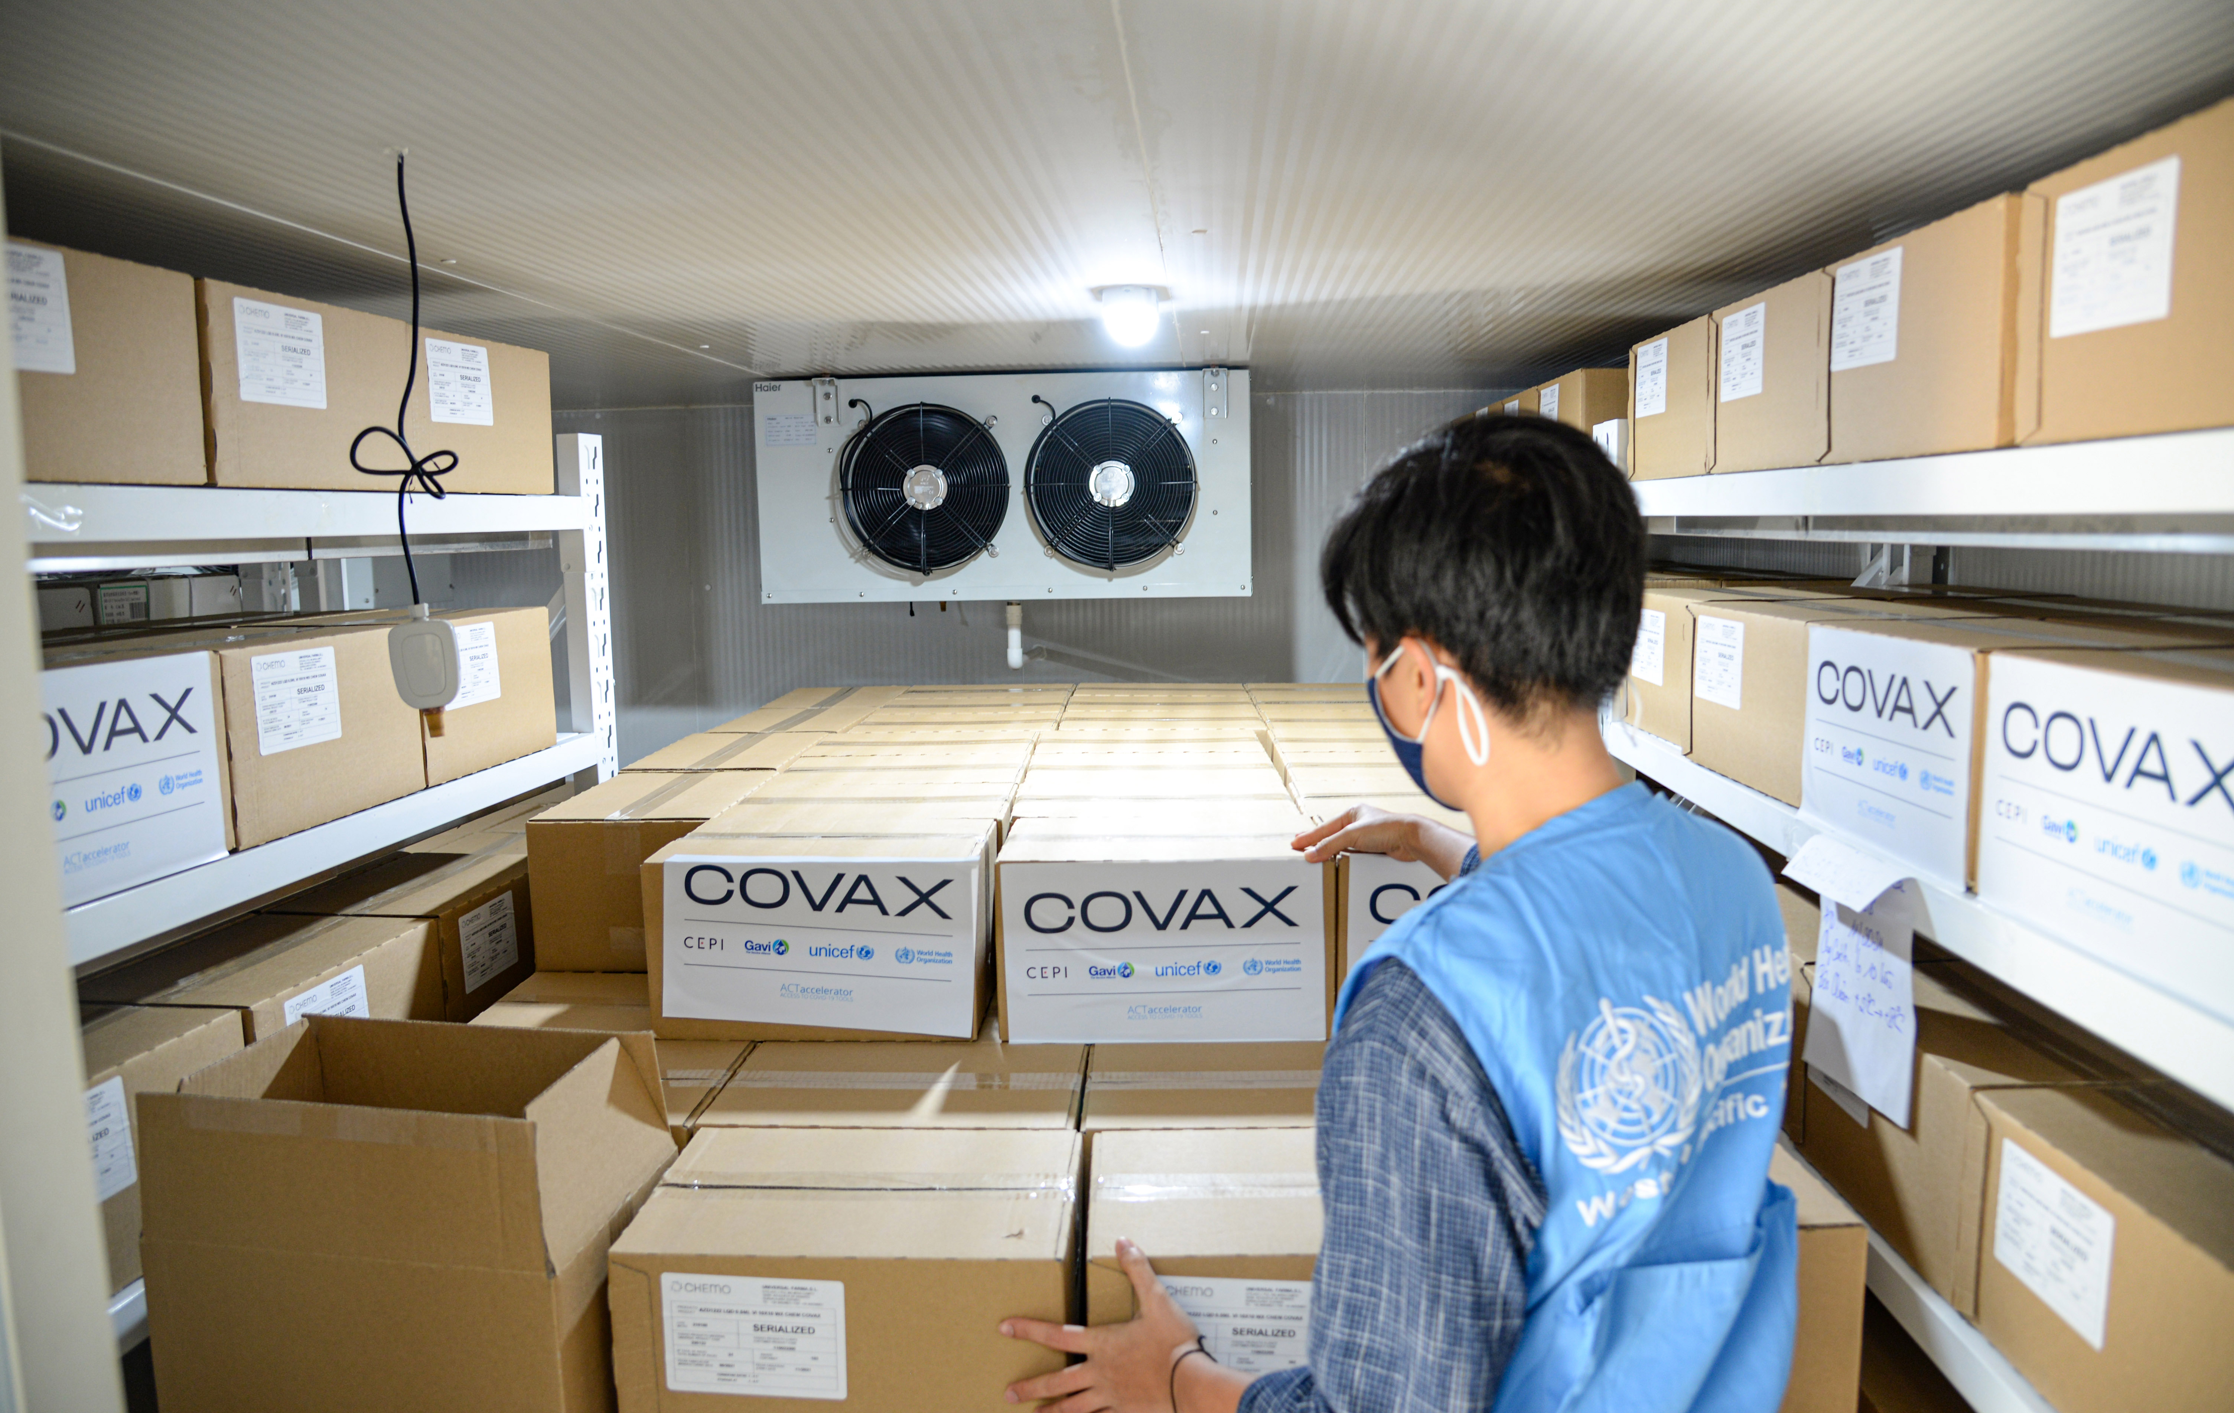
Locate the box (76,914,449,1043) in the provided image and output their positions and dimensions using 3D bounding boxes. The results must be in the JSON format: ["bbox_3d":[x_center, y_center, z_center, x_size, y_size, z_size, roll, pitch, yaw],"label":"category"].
[{"bbox_3d":[-1.034,0.404,1.799,0.247,0.207,0.370,0,7,4],"label":"box"}]

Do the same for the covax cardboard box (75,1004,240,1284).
[{"bbox_3d":[-1.080,0.454,1.431,0.254,0.211,0.383,0,7,5],"label":"covax cardboard box"}]

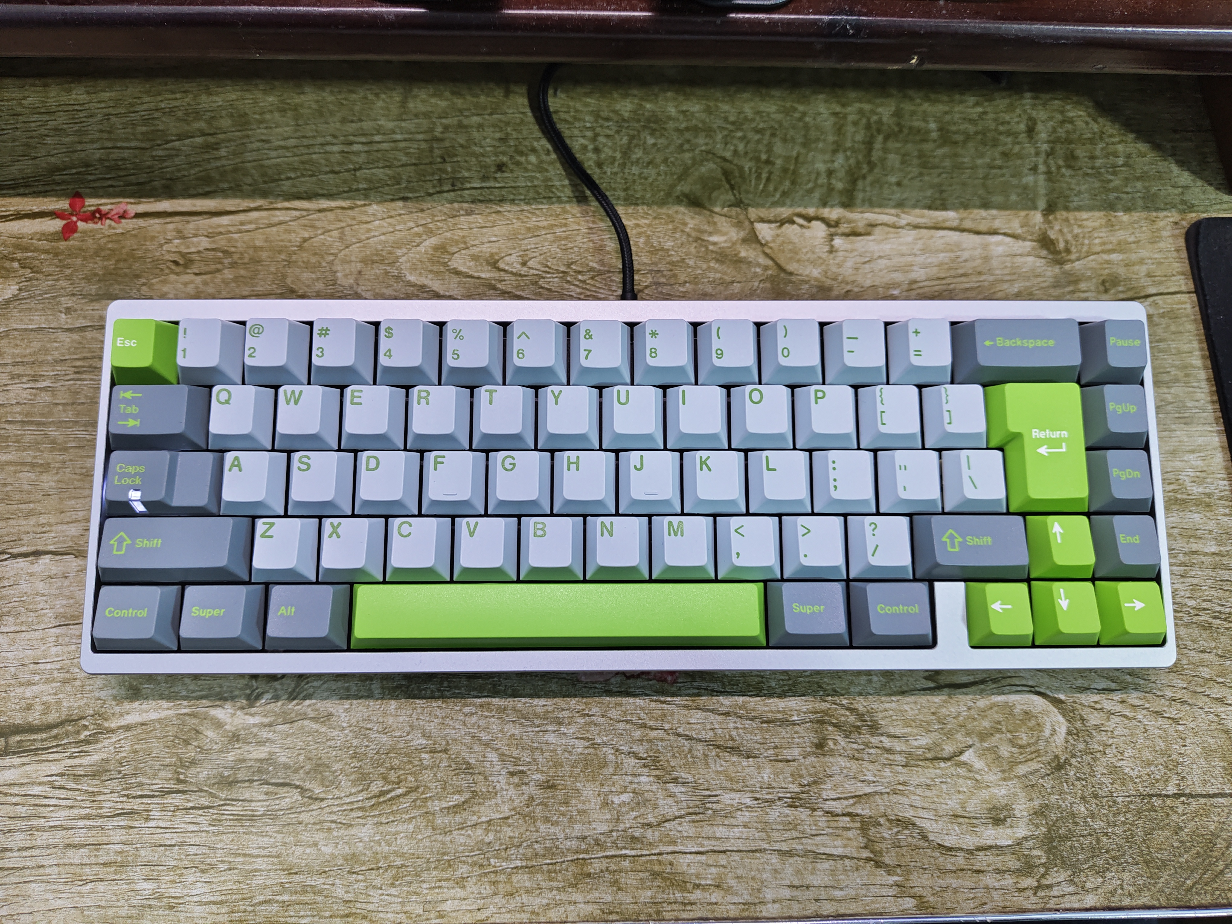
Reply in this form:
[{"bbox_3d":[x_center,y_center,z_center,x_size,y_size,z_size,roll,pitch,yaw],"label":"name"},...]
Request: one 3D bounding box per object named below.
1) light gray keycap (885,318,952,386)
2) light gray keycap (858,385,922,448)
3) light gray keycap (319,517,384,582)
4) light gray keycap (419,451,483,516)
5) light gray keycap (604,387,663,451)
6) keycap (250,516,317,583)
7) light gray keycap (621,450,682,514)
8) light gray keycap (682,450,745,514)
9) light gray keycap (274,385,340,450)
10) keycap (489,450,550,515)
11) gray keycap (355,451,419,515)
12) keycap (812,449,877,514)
[{"bbox_3d":[0.091,-0.032,0.251,0.018,0.009,0.018,0,83,-1],"label":"light gray keycap"},{"bbox_3d":[0.081,-0.014,0.249,0.018,0.008,0.018,0,82,-1],"label":"light gray keycap"},{"bbox_3d":[-0.076,0.025,0.242,0.018,0.008,0.018,0,82,-1],"label":"light gray keycap"},{"bbox_3d":[-0.047,0.006,0.245,0.018,0.007,0.018,0,83,-1],"label":"light gray keycap"},{"bbox_3d":[0.005,-0.013,0.248,0.018,0.007,0.018,0,82,-1],"label":"light gray keycap"},{"bbox_3d":[-0.095,0.025,0.241,0.018,0.008,0.018,0,82,-1],"label":"keycap"},{"bbox_3d":[0.010,0.006,0.246,0.018,0.007,0.018,0,82,-1],"label":"light gray keycap"},{"bbox_3d":[0.029,0.006,0.246,0.018,0.007,0.018,0,83,-1],"label":"light gray keycap"},{"bbox_3d":[-0.090,-0.013,0.246,0.018,0.007,0.018,0,83,-1],"label":"light gray keycap"},{"bbox_3d":[-0.028,0.006,0.245,0.018,0.007,0.018,0,83,-1],"label":"keycap"},{"bbox_3d":[-0.066,0.006,0.245,0.018,0.007,0.018,0,83,-1],"label":"gray keycap"},{"bbox_3d":[0.067,0.006,0.247,0.018,0.007,0.018,0,83,-1],"label":"keycap"}]

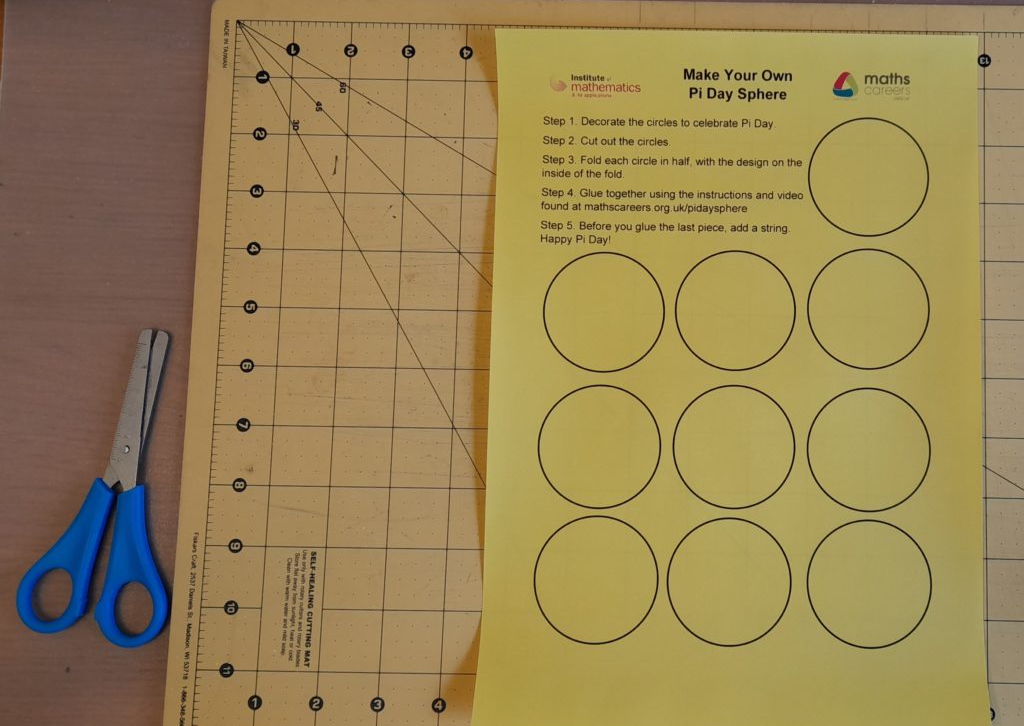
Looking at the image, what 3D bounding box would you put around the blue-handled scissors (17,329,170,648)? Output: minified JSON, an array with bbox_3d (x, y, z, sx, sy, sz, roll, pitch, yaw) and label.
[{"bbox_3d":[-0.164,0.050,0.308,0.063,0.010,0.130,10,86,0],"label":"blue-handled scissors"}]

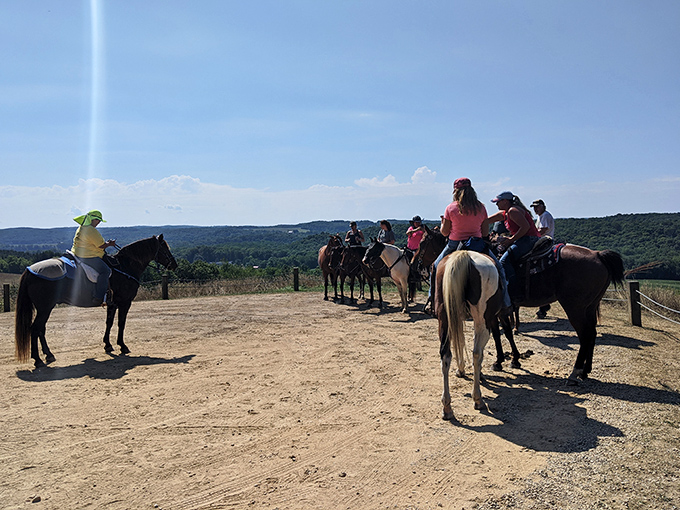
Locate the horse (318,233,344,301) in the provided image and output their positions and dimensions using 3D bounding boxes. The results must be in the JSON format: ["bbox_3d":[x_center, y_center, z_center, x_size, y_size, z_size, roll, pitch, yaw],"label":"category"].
[{"bbox_3d":[-0.330,0.428,15.600,0.600,1.830,2.150,-2,1,-12],"label":"horse"}]

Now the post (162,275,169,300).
[{"bbox_3d":[-5.685,1.074,17.300,0.170,0.820,0.170,-2,1,-18],"label":"post"}]

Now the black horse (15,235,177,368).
[{"bbox_3d":[-3.700,0.649,8.360,2.350,1.870,0.600,-3,1,-37],"label":"black horse"}]

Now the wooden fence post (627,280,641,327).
[{"bbox_3d":[5.183,0.861,9.350,0.170,0.800,0.170,-1,1,17],"label":"wooden fence post"}]

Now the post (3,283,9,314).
[{"bbox_3d":[-9.775,1.276,15.500,0.170,0.810,0.170,-2,1,-18],"label":"post"}]

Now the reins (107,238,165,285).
[{"bbox_3d":[-3.280,0.090,8.680,0.950,0.680,0.300,-3,1,-37],"label":"reins"}]

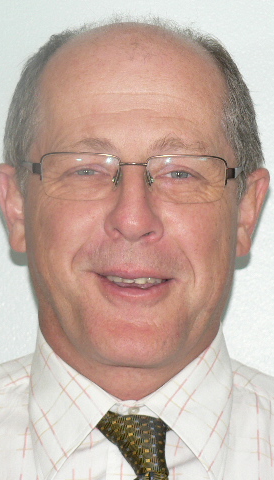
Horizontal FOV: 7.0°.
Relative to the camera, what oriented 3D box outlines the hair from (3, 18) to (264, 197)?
[{"bbox_3d":[-0.003,-0.083,1.640,0.186,0.165,0.185,2,-3,-1],"label":"hair"}]

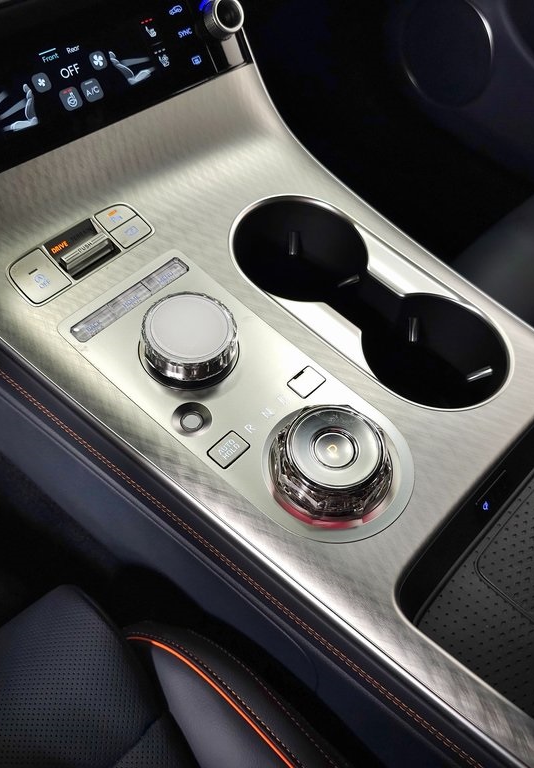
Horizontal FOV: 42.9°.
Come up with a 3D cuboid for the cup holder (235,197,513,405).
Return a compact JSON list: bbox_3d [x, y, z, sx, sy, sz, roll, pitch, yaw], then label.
[{"bbox_3d":[0.062,-0.041,0.474,0.210,0.070,0.088,40,64,19],"label":"cup holder"}]

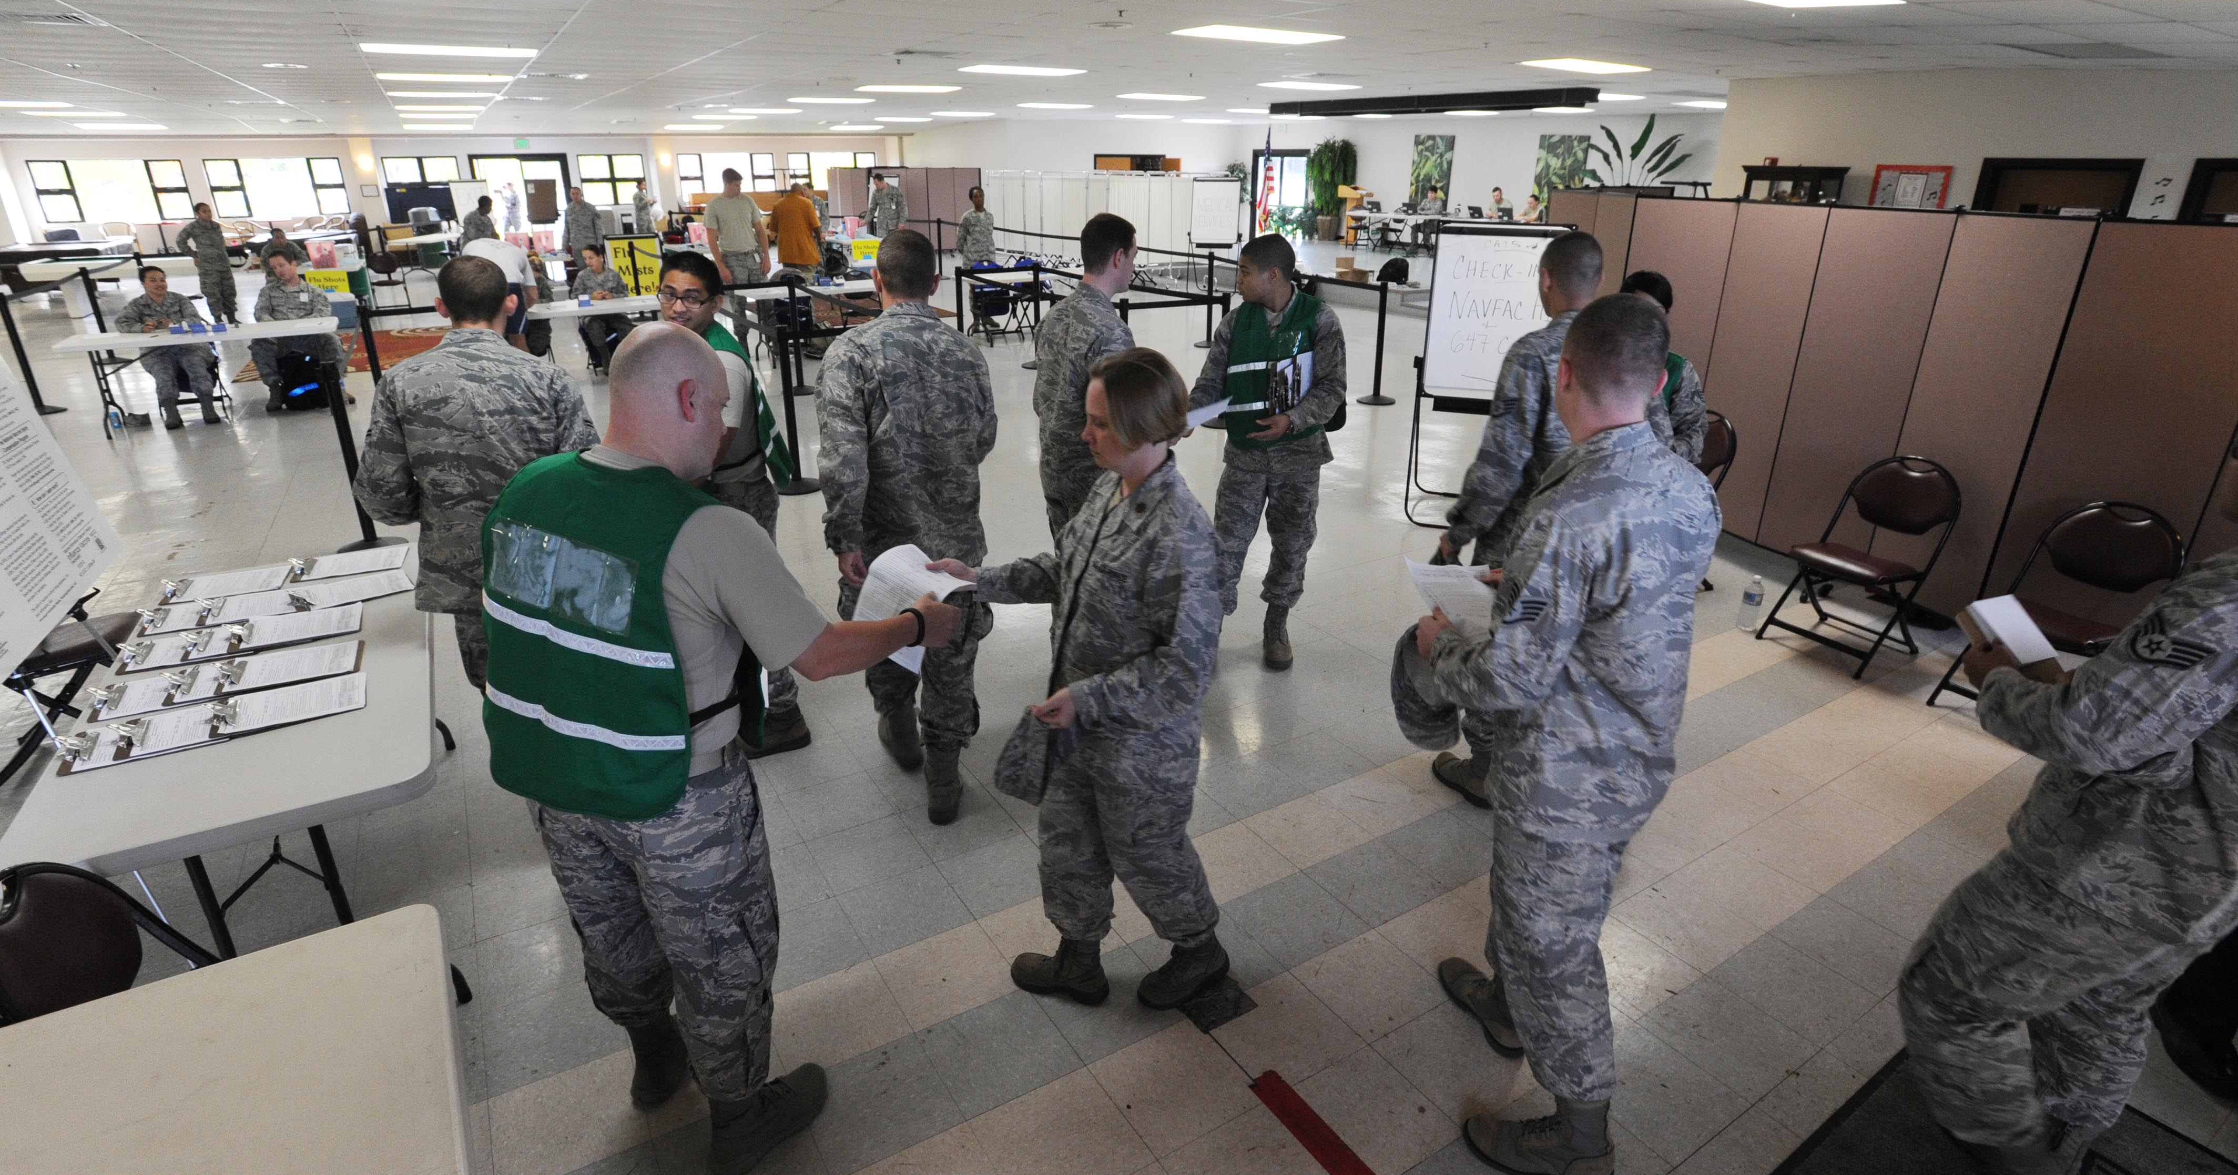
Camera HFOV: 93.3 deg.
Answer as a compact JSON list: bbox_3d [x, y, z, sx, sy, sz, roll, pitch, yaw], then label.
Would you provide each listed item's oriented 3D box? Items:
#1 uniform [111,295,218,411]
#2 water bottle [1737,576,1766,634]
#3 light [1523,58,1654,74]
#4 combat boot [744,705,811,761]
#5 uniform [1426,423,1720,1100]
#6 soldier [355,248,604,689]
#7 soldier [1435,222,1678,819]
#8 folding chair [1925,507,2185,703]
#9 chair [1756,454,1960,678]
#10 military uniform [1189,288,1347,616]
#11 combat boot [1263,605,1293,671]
[{"bbox_3d":[-7.666,-1.966,8.544,0.600,0.880,0.620,-14,26,-32],"label":"uniform"},{"bbox_3d":[2.876,0.076,4.782,0.068,0.240,0.068,0,22,0],"label":"water bottle"},{"bbox_3d":[4.473,-4.984,10.100,1.220,0.070,0.610,-13,25,-29],"label":"light"},{"bbox_3d":[-1.260,0.494,3.788,0.290,0.210,0.110,-10,24,-23],"label":"combat boot"},{"bbox_3d":[0.871,0.363,2.135,0.520,1.420,0.480,-8,24,-20],"label":"uniform"},{"bbox_3d":[-1.682,-0.049,3.037,0.570,1.750,0.400,-11,25,-26],"label":"soldier"},{"bbox_3d":[1.254,-0.165,3.278,0.540,1.800,0.470,-8,23,-18],"label":"soldier"},{"bbox_3d":[3.491,0.099,3.918,0.500,0.835,0.460,-12,24,-27],"label":"folding chair"},{"bbox_3d":[3.168,-0.130,4.500,0.500,0.835,0.460,-11,24,-26],"label":"chair"},{"bbox_3d":[0.602,-0.514,4.247,0.570,1.350,0.430,7,23,16],"label":"military uniform"},{"bbox_3d":[0.683,0.192,4.501,0.112,0.220,0.295,0,22,0],"label":"combat boot"}]

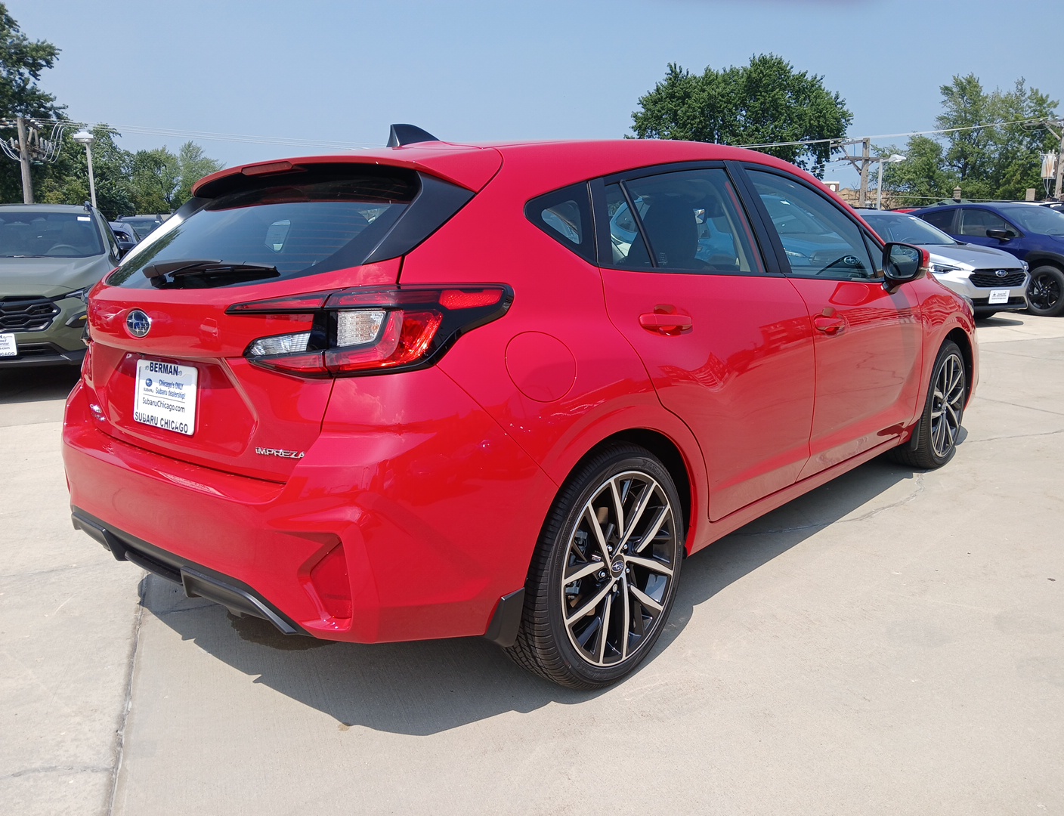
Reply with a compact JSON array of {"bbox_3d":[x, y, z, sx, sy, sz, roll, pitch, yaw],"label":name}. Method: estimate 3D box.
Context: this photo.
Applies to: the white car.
[{"bbox_3d":[5.240,-2.140,12.130,1.800,1.470,4.475,-4,11,-15],"label":"white car"}]

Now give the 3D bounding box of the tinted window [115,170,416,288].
[{"bbox_3d":[-0.761,-0.444,2.099,1.250,0.110,0.500,8,52,42],"label":"tinted window"}]

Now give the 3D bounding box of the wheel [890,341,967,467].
[{"bbox_3d":[1.934,-0.022,4.026,0.228,0.635,0.635,8,14,42],"label":"wheel"}]

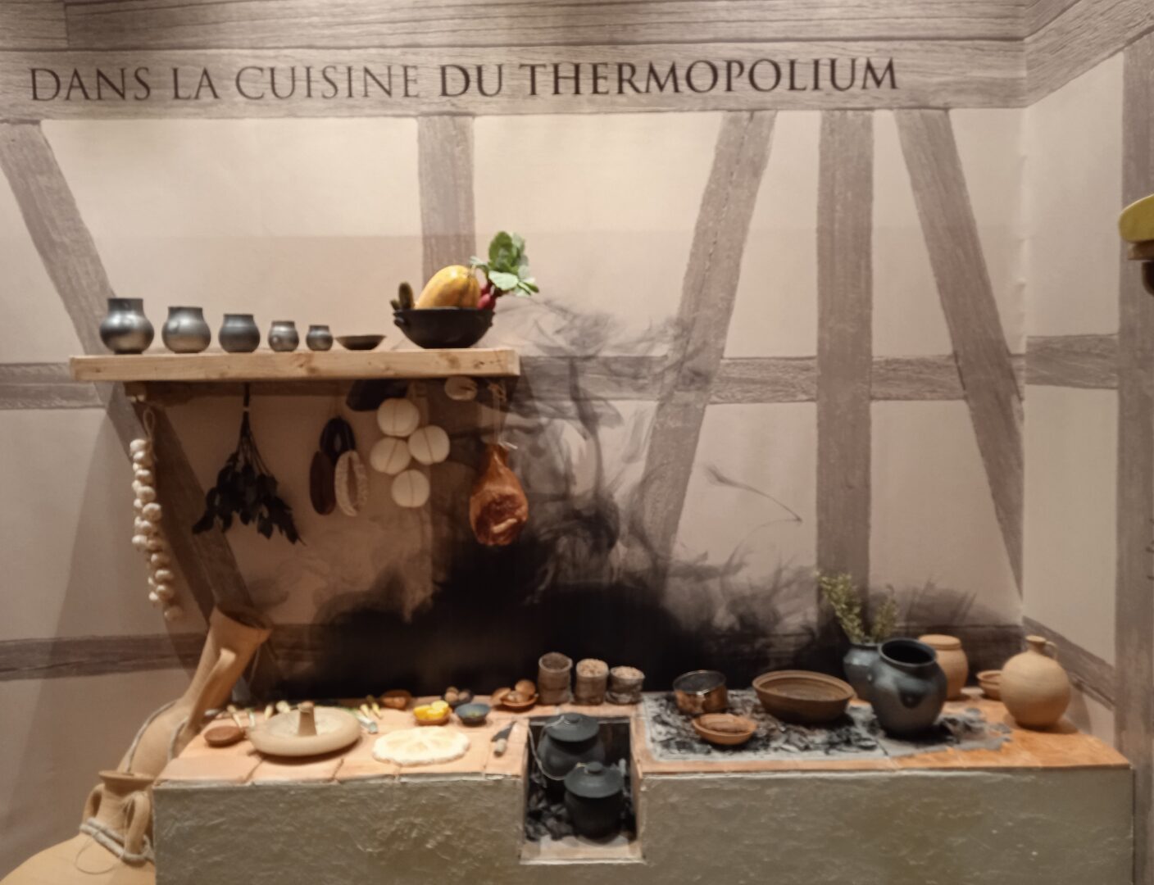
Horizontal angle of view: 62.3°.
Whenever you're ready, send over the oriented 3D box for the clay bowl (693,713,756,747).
[{"bbox_3d":[0.359,0.708,2.328,0.154,0.037,0.154,-1,5,1],"label":"clay bowl"}]

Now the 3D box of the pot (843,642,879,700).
[{"bbox_3d":[0.802,0.632,2.611,0.145,0.150,0.145,-1,5,1],"label":"pot"}]

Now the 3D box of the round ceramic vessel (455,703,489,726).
[{"bbox_3d":[-0.302,0.793,2.774,0.101,0.032,0.101,-1,5,-1],"label":"round ceramic vessel"}]

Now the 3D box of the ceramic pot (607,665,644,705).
[{"bbox_3d":[0.150,0.743,2.919,0.113,0.082,0.113,-1,5,0],"label":"ceramic pot"}]

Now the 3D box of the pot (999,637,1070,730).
[{"bbox_3d":[1.286,0.667,2.678,0.180,0.240,0.180,-1,5,0],"label":"pot"}]

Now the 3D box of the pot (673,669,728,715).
[{"bbox_3d":[0.328,0.660,2.514,0.140,0.070,0.140,-6,9,1],"label":"pot"}]

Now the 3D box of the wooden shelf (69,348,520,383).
[{"bbox_3d":[-0.692,-0.198,2.472,1.073,0.060,0.290,-1,5,1],"label":"wooden shelf"}]

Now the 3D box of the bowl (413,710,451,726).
[{"bbox_3d":[-0.374,0.710,2.467,0.097,0.031,0.097,-1,5,0],"label":"bowl"}]

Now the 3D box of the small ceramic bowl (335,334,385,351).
[{"bbox_3d":[-0.554,-0.254,2.445,0.131,0.041,0.131,-1,5,0],"label":"small ceramic bowl"}]

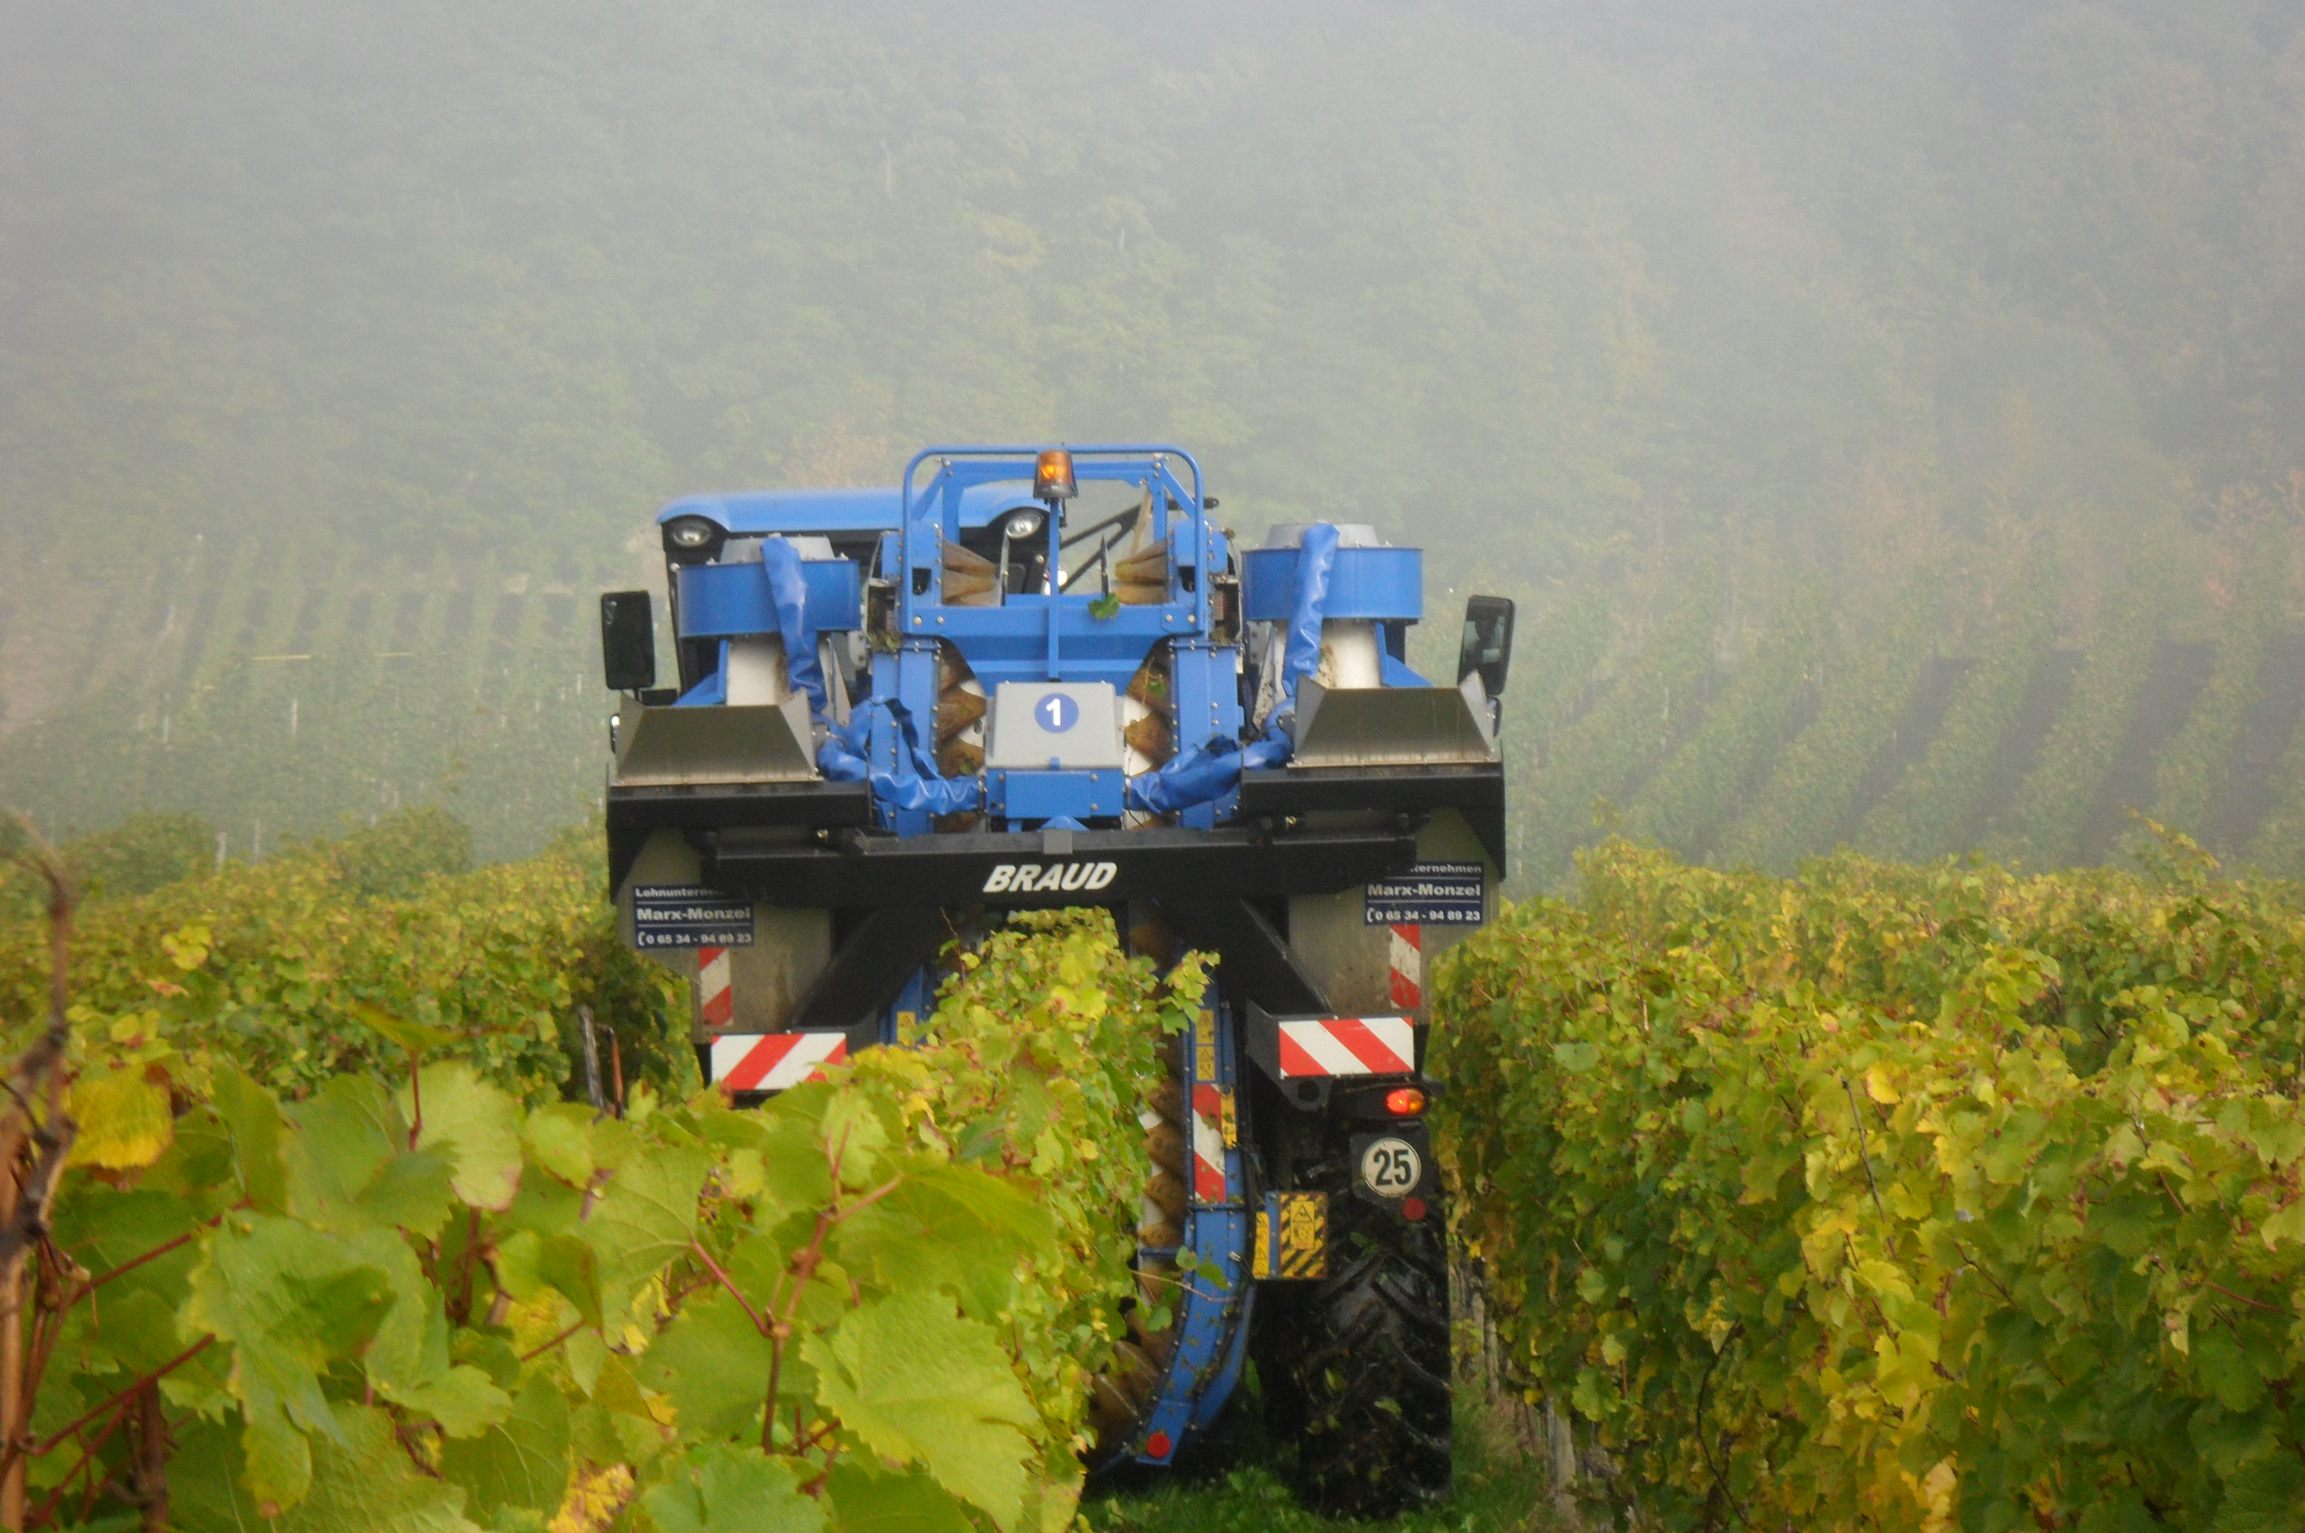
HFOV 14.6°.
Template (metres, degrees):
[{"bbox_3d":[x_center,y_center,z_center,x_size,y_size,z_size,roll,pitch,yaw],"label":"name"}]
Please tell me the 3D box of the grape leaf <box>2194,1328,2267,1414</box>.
[{"bbox_3d":[1.223,0.685,10.200,0.082,0.098,0.035,1,-1,0],"label":"grape leaf"}]

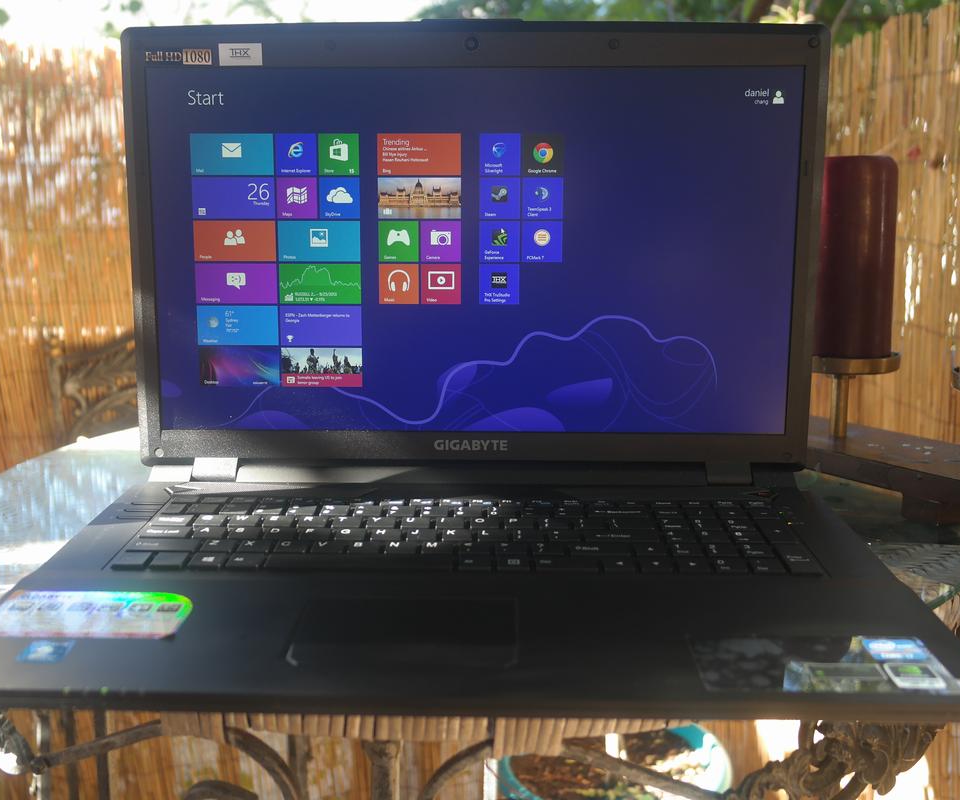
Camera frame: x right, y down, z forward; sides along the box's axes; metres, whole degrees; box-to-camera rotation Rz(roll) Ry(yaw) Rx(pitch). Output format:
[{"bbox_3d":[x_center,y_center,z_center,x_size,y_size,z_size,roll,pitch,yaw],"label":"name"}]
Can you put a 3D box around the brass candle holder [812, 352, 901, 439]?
[{"bbox_3d":[0.276,-0.004,0.762,0.083,0.066,0.083,-1,10,0],"label":"brass candle holder"}]

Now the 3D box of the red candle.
[{"bbox_3d":[0.274,-0.102,0.746,0.070,0.150,0.070,-1,10,0],"label":"red candle"}]

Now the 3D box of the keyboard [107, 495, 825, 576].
[{"bbox_3d":[-0.007,0.070,0.528,0.344,0.006,0.103,0,14,1],"label":"keyboard"}]

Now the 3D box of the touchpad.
[{"bbox_3d":[-0.031,0.097,0.421,0.093,0.003,0.063,0,14,1],"label":"touchpad"}]

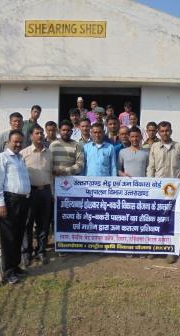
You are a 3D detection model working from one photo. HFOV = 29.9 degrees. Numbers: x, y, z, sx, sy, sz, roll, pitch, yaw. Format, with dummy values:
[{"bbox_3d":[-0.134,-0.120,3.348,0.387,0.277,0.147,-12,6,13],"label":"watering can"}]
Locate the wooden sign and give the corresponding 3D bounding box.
[{"bbox_3d":[-0.675,-3.886,9.469,2.270,0.459,0.050,1,-1,2],"label":"wooden sign"}]

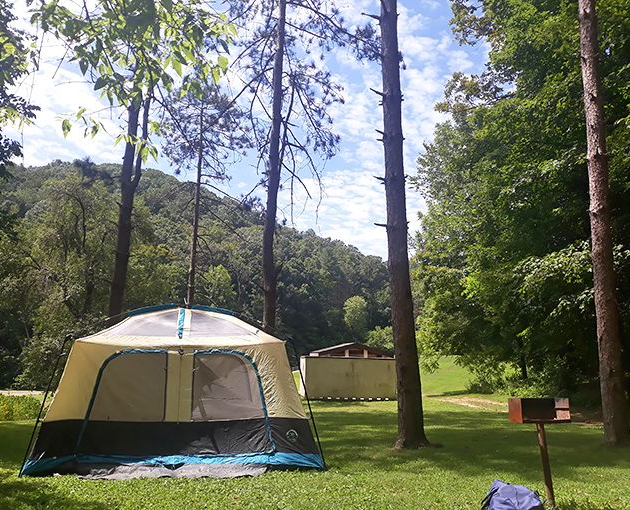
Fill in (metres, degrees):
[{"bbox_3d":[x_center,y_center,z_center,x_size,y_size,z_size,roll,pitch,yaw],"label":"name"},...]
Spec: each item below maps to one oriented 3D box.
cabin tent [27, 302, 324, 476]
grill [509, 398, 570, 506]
[{"bbox_3d":[-1.984,1.898,8.554,3.720,2.250,3.000,3,-11,-12],"label":"cabin tent"},{"bbox_3d":[2.279,1.988,5.565,0.500,1.040,0.380,1,-11,-2],"label":"grill"}]

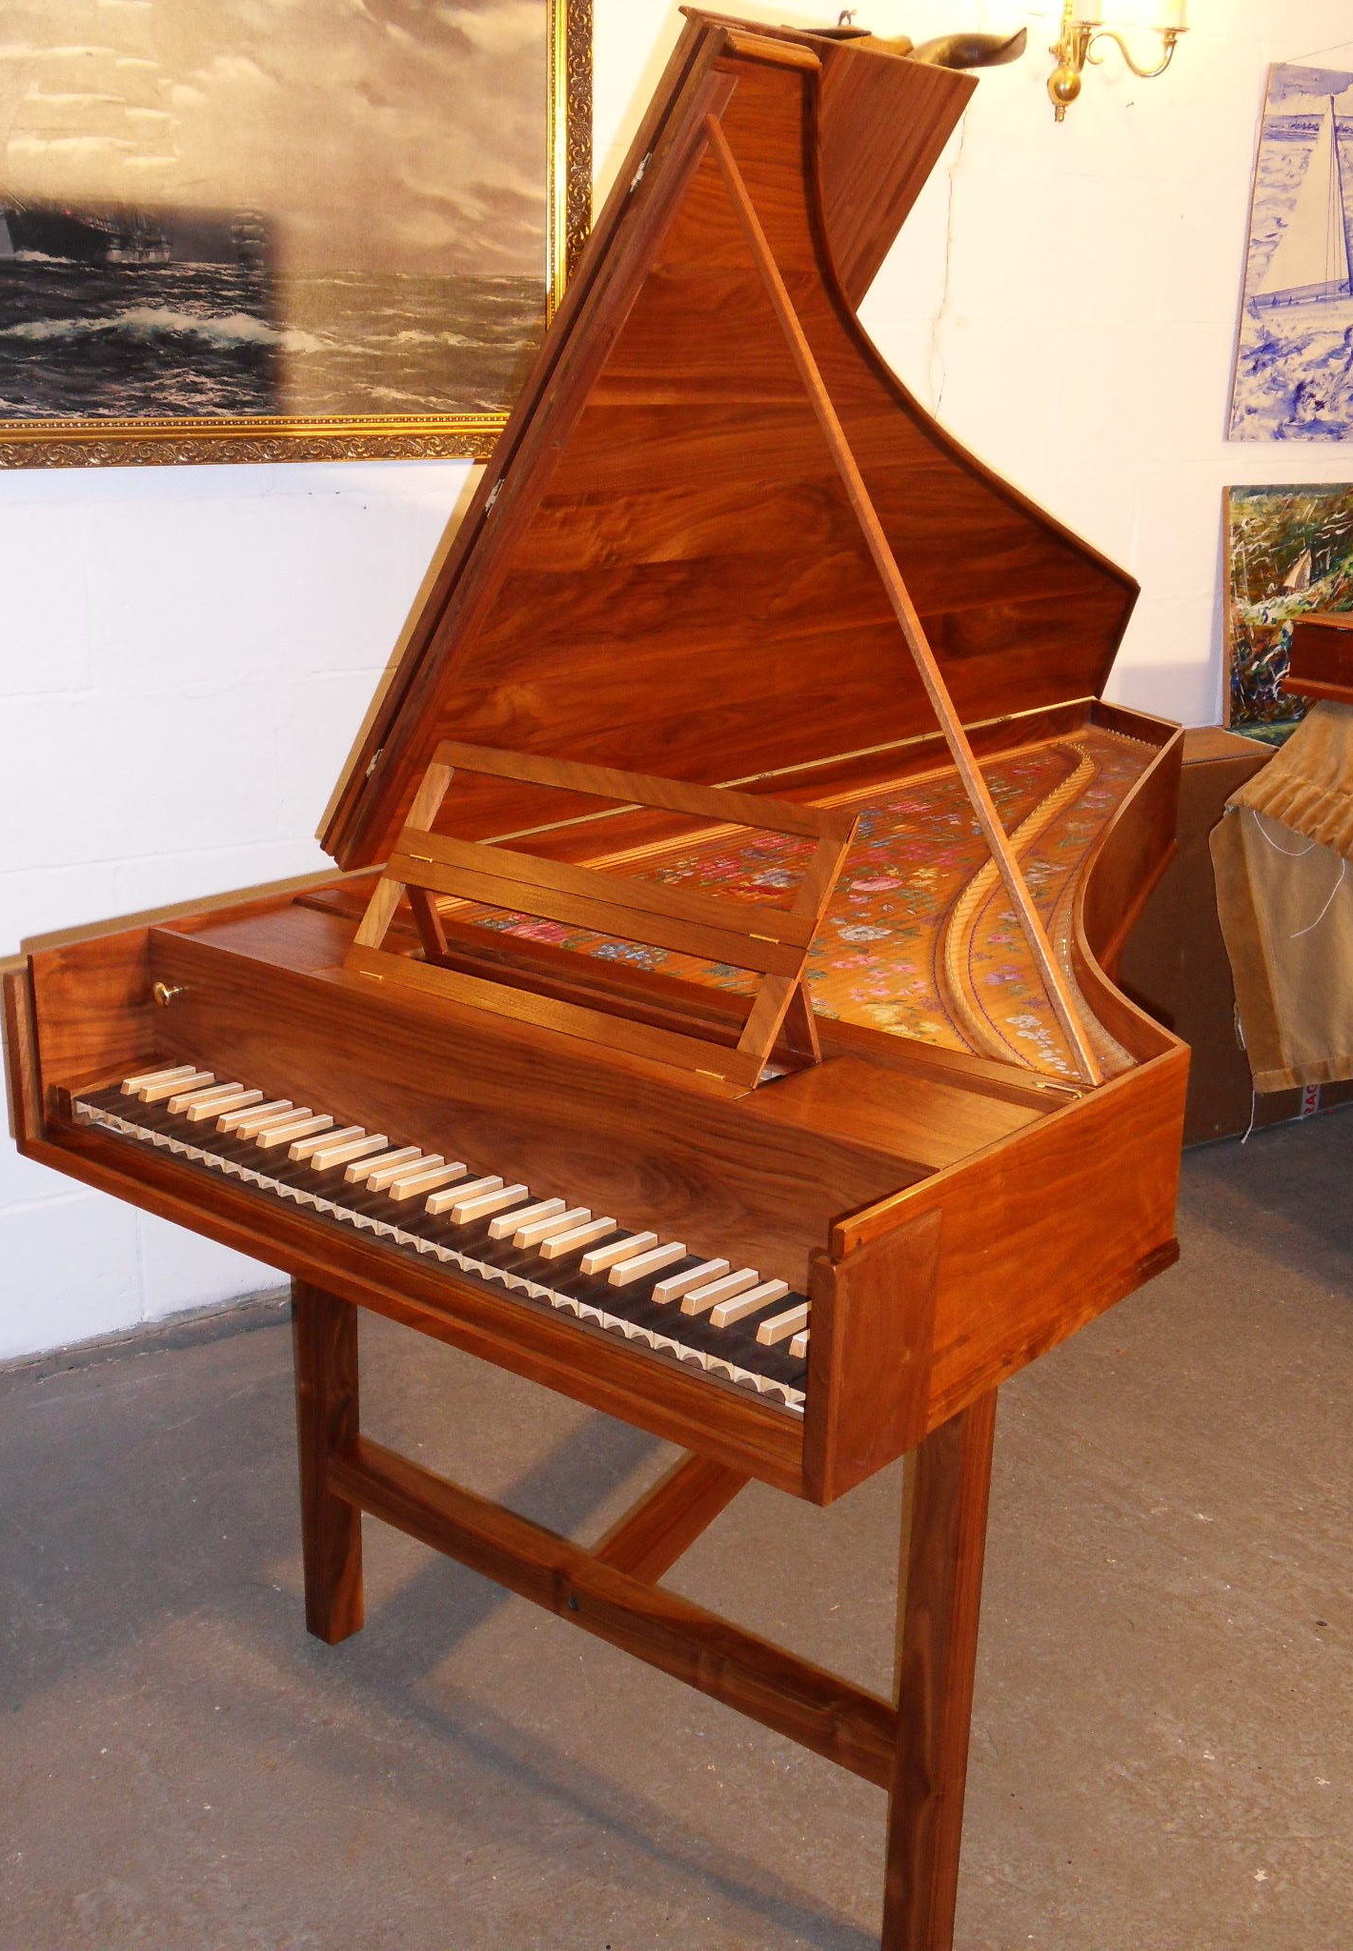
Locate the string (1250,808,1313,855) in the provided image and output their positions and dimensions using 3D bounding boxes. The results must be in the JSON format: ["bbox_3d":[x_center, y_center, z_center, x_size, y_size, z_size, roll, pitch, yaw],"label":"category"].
[{"bbox_3d":[0.963,-0.229,3.220,0.105,0.078,0.020,10,19,26],"label":"string"}]

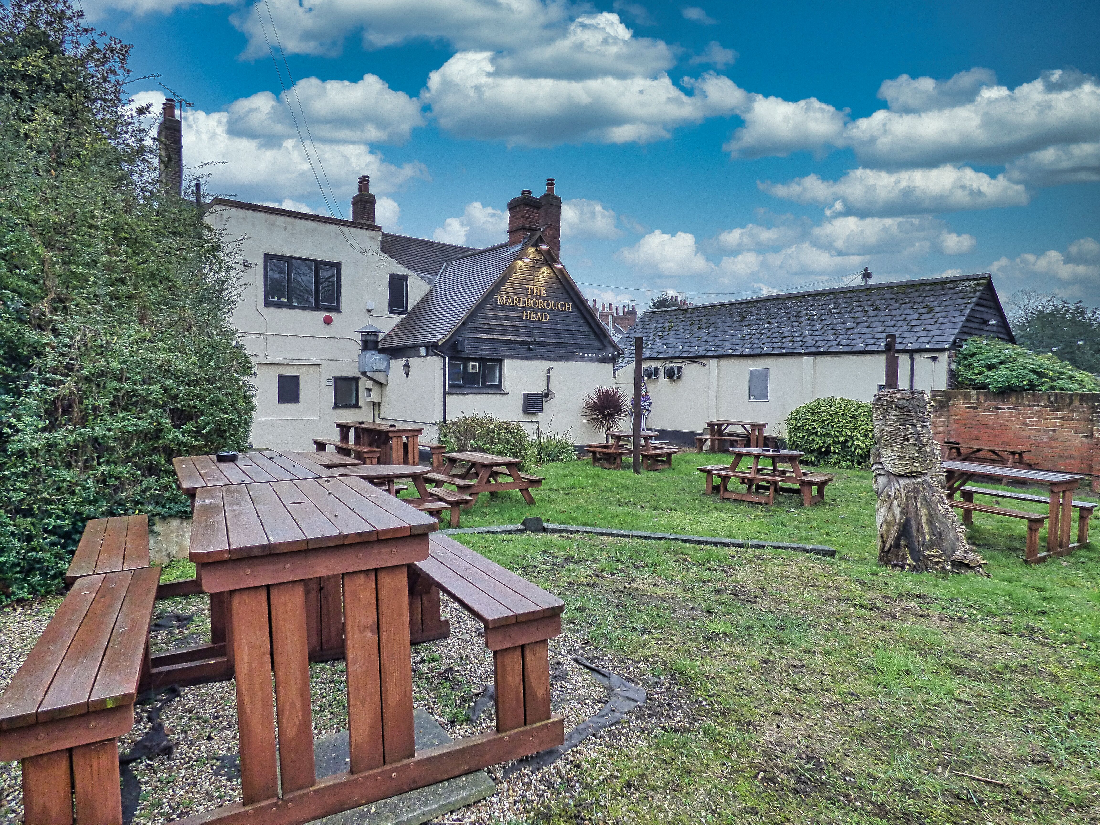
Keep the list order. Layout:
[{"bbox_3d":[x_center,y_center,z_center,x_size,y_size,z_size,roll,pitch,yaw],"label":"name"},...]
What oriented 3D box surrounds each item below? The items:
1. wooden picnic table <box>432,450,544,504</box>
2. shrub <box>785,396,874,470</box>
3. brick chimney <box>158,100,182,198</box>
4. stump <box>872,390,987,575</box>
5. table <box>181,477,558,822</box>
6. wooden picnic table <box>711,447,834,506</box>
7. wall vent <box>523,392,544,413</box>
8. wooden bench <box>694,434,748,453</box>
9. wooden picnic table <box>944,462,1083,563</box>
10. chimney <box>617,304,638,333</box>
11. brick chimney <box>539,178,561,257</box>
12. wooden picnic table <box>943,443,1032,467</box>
[{"bbox_3d":[-1.159,1.115,10.600,1.450,0.730,1.800,-2,2,-30],"label":"wooden picnic table"},{"bbox_3d":[6.227,0.421,13.850,1.400,1.500,2.000,-1,3,-40],"label":"shrub"},{"bbox_3d":[-11.863,-8.126,19.870,0.460,2.950,0.950,-1,3,-39],"label":"brick chimney"},{"bbox_3d":[3.570,0.610,6.100,0.800,1.640,0.900,-1,3,-30],"label":"stump"},{"bbox_3d":[-0.830,0.690,2.180,1.400,0.790,1.220,-3,3,-28],"label":"table"},{"bbox_3d":[3.378,0.976,9.986,1.840,0.730,1.840,3,2,37],"label":"wooden picnic table"},{"bbox_3d":[-0.358,-0.198,13.930,0.440,0.440,0.140,-1,3,-39],"label":"wall vent"},{"bbox_3d":[4.235,0.848,15.830,0.300,0.450,1.400,-1,3,-33],"label":"wooden bench"},{"bbox_3d":[5.065,1.050,7.197,1.410,0.790,1.340,-1,4,-29],"label":"wooden picnic table"},{"bbox_3d":[6.899,-8.440,57.000,1.500,2.600,1.000,-1,3,-39],"label":"chimney"},{"bbox_3d":[0.014,-6.160,20.200,0.470,2.500,0.550,-1,3,-39],"label":"brick chimney"},{"bbox_3d":[8.350,1.050,12.200,1.450,0.730,1.340,-1,3,-38],"label":"wooden picnic table"}]

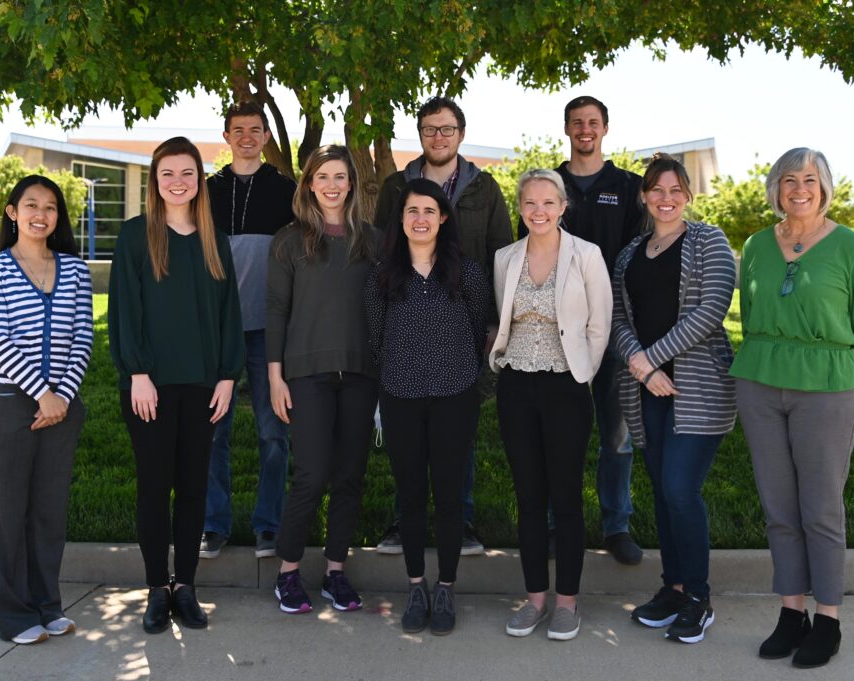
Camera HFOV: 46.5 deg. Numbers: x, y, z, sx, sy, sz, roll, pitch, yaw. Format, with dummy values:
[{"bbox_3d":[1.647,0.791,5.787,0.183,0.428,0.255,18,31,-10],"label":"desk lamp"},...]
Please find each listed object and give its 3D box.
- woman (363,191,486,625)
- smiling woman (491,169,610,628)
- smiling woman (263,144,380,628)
[{"bbox_3d":[0.002,0.228,3.577,0.450,1.607,0.310,0,4,0],"label":"woman"},{"bbox_3d":[0.441,0.217,3.526,0.450,1.637,0.330,2,5,20],"label":"smiling woman"},{"bbox_3d":[-0.393,0.159,3.773,0.460,1.740,0.310,-1,4,-15],"label":"smiling woman"}]

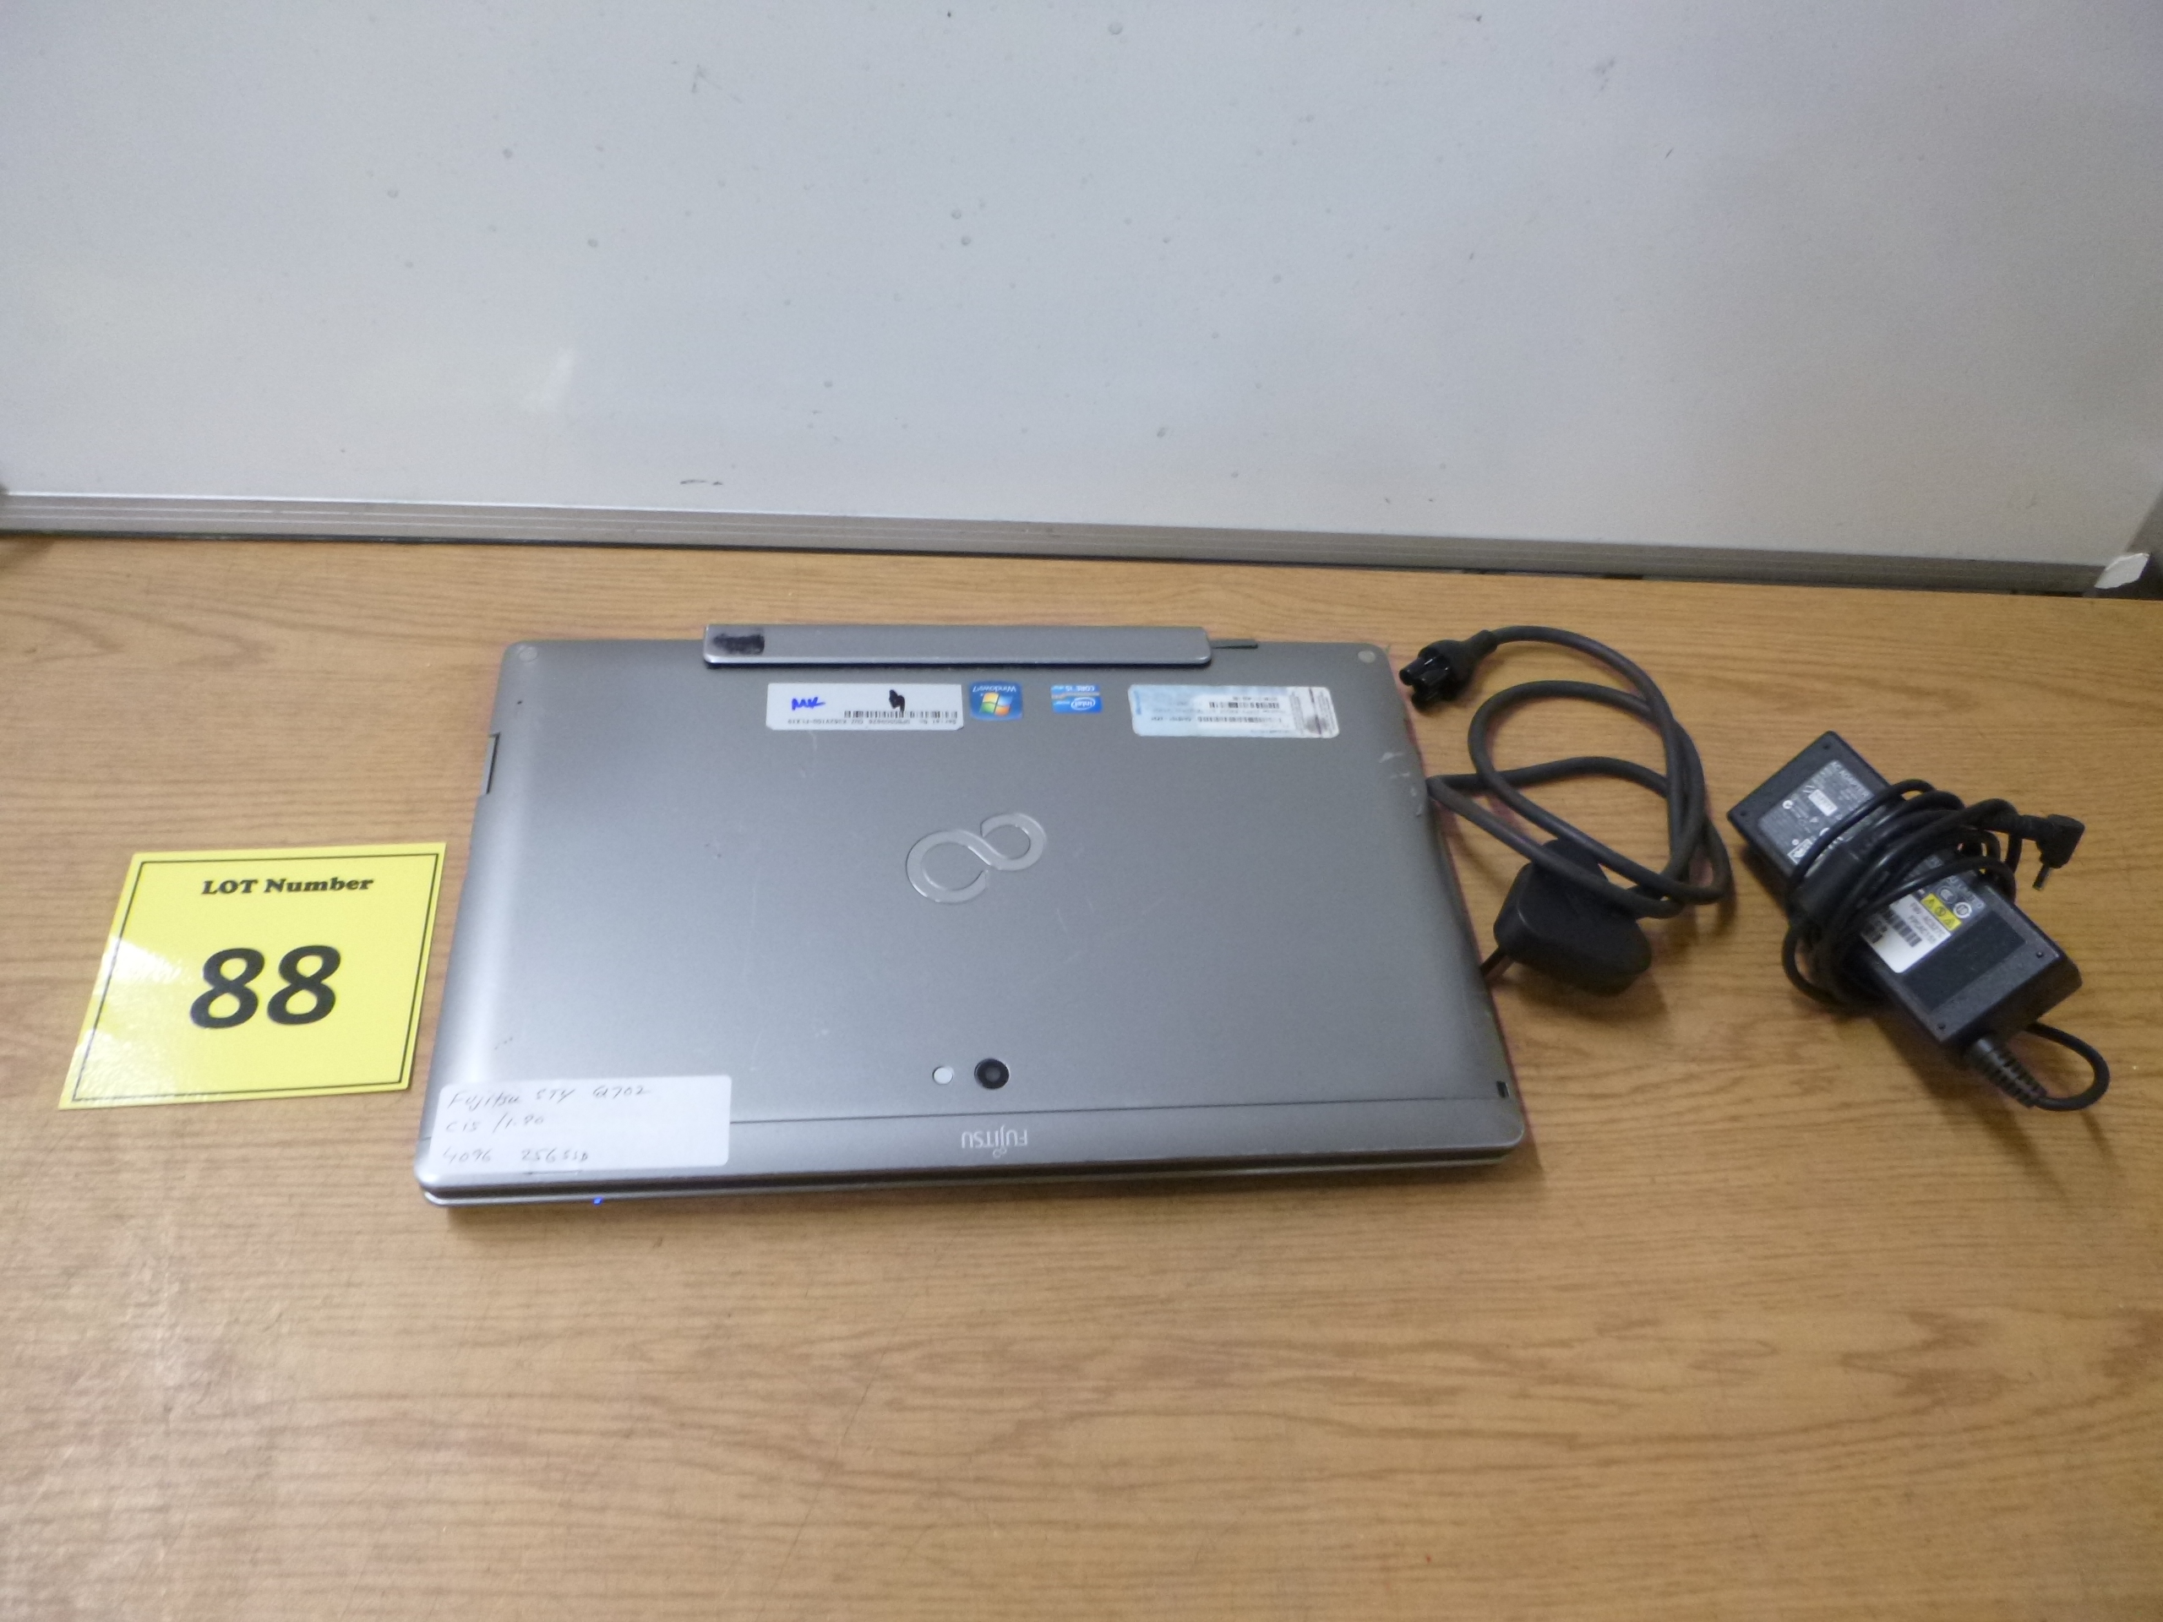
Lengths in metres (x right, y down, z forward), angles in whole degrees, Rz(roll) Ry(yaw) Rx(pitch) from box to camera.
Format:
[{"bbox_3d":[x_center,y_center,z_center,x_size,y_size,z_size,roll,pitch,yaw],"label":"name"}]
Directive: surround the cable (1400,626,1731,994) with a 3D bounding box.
[{"bbox_3d":[0.167,-0.012,0.536,0.110,0.040,0.168,6,51,-3],"label":"cable"}]

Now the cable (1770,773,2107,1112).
[{"bbox_3d":[0.292,0.038,0.509,0.121,0.044,0.120,-20,57,-22],"label":"cable"}]

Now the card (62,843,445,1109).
[{"bbox_3d":[-0.239,0.046,0.459,0.091,0.002,0.087,-2,52,-9],"label":"card"}]

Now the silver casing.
[{"bbox_3d":[-0.033,0.023,0.486,0.302,0.031,0.201,0,52,-8],"label":"silver casing"}]

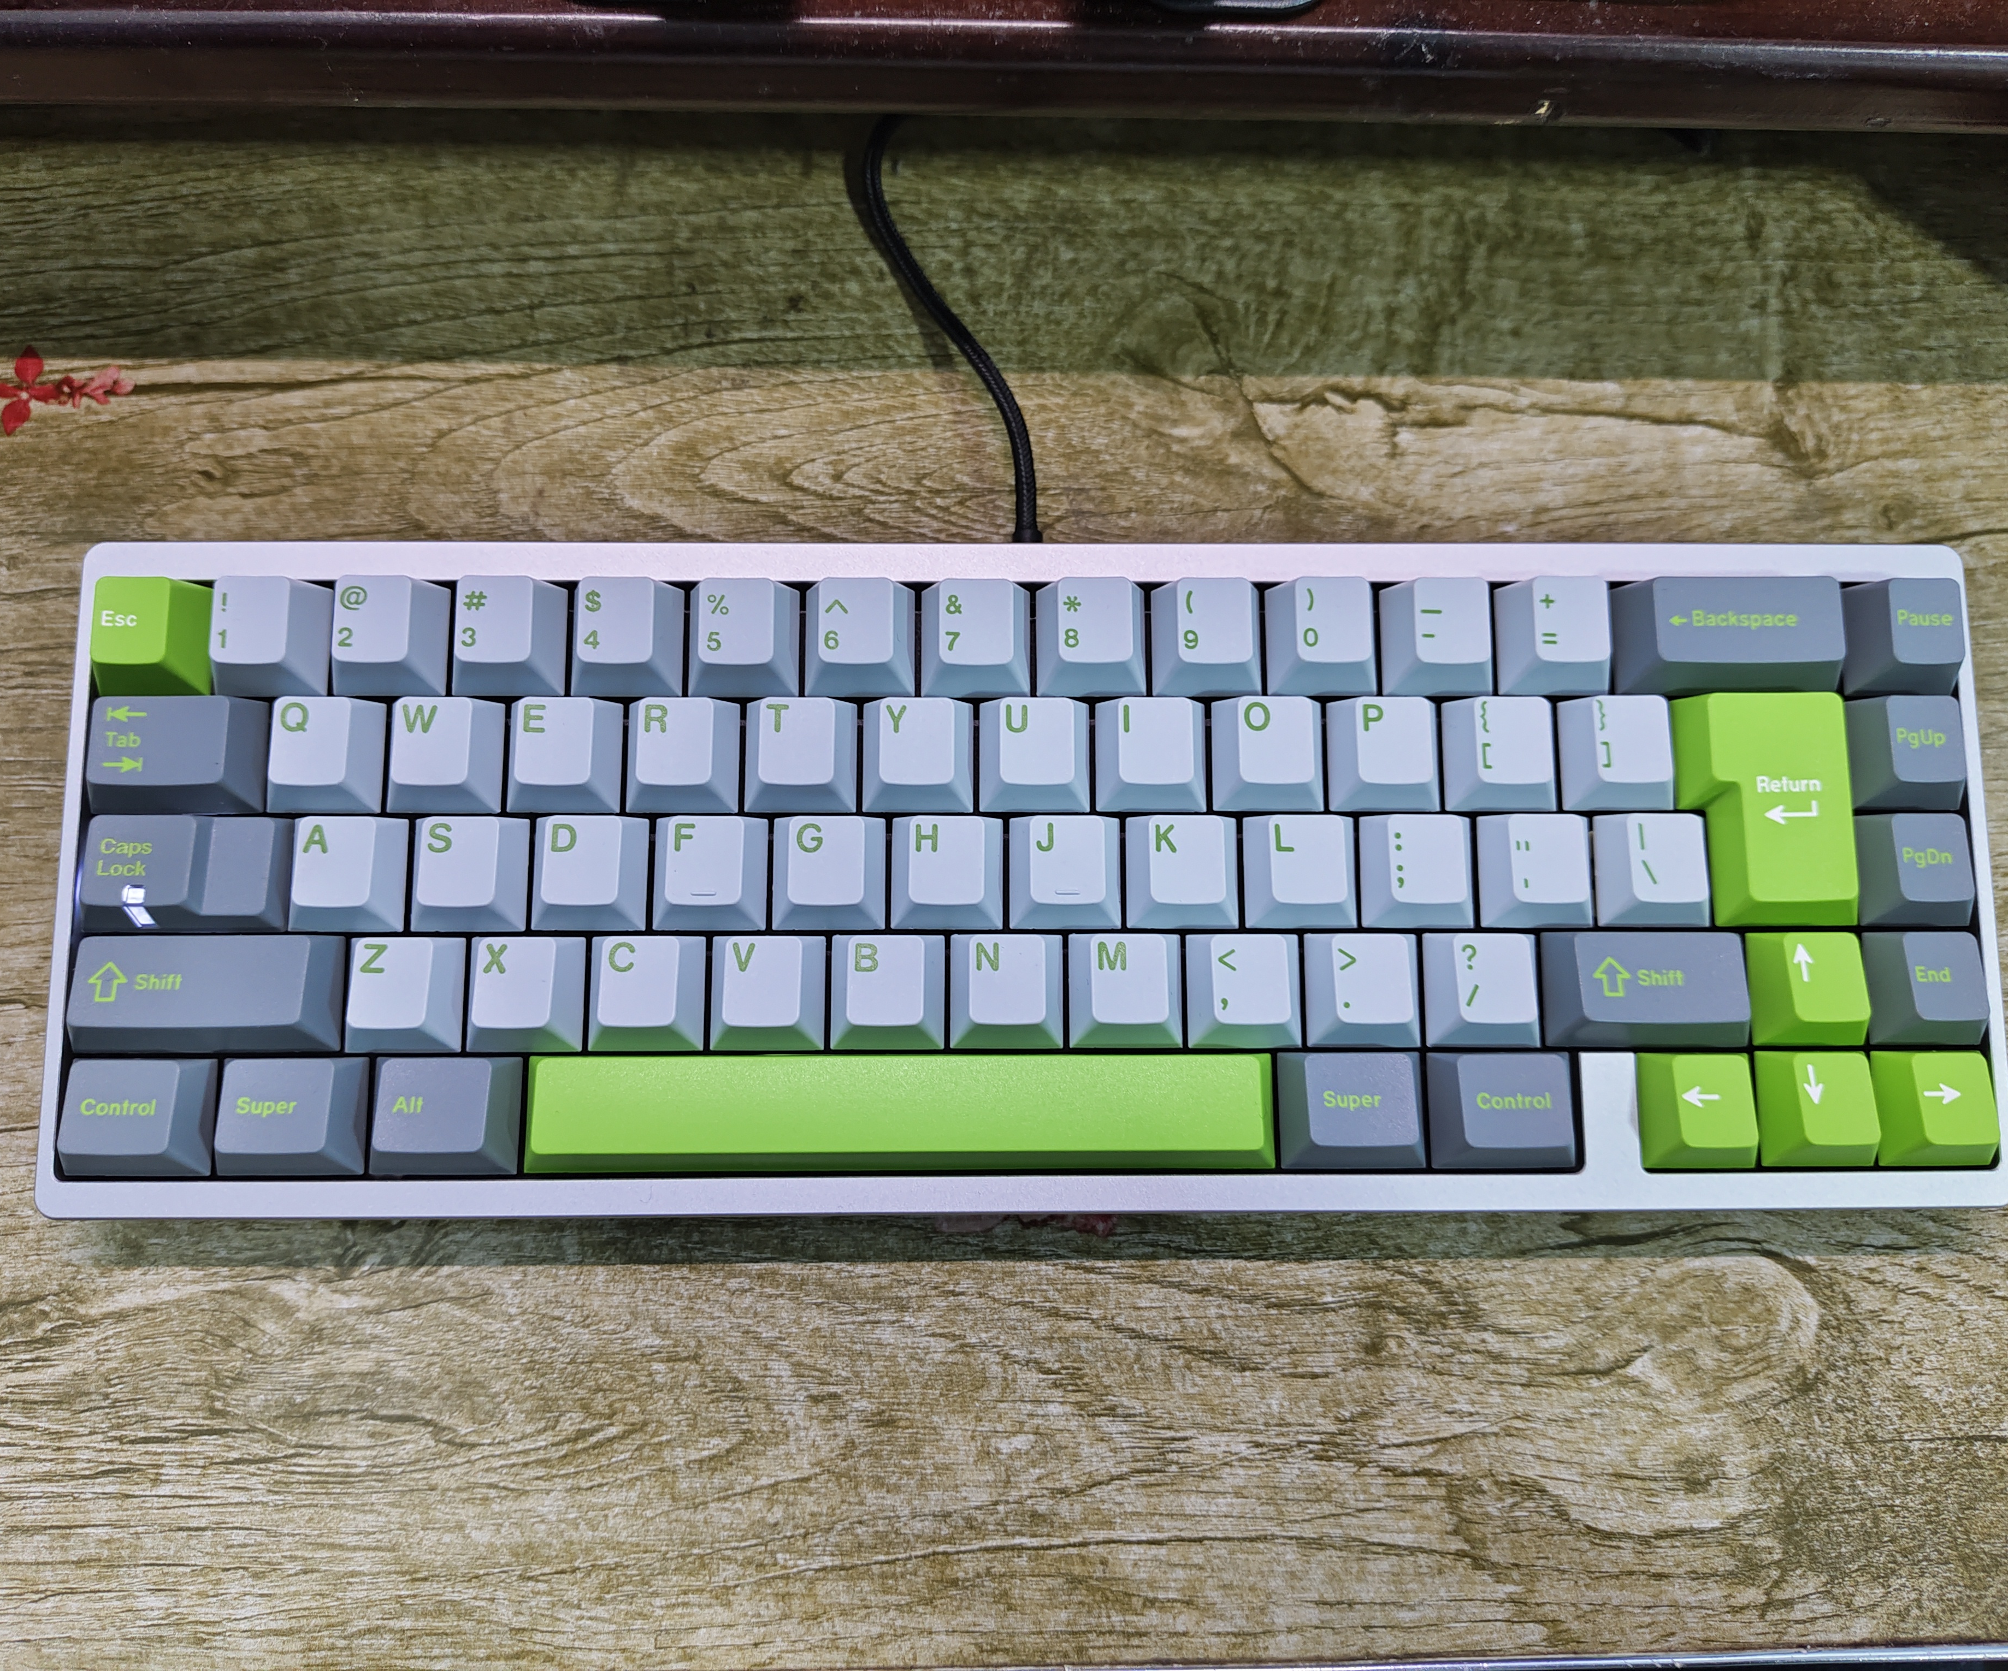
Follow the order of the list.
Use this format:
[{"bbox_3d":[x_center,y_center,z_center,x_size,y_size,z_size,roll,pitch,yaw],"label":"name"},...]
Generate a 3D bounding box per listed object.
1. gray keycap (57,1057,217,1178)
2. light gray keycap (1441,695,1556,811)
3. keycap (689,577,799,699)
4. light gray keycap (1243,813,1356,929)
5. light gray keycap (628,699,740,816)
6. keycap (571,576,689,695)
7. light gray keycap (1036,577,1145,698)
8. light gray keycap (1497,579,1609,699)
[{"bbox_3d":[-0.135,0.044,0.238,0.023,0.008,0.018,0,83,-1],"label":"gray keycap"},{"bbox_3d":[0.081,-0.014,0.249,0.018,0.008,0.018,0,82,-1],"label":"light gray keycap"},{"bbox_3d":[-0.043,-0.032,0.249,0.018,0.009,0.018,0,82,-1],"label":"keycap"},{"bbox_3d":[0.048,0.006,0.246,0.018,0.007,0.018,0,83,-1],"label":"light gray keycap"},{"bbox_3d":[-0.052,-0.013,0.247,0.018,0.007,0.018,0,83,-1],"label":"light gray keycap"},{"bbox_3d":[-0.062,-0.032,0.248,0.018,0.010,0.018,0,82,-1],"label":"keycap"},{"bbox_3d":[0.015,-0.032,0.250,0.018,0.009,0.018,0,83,-1],"label":"light gray keycap"},{"bbox_3d":[0.091,-0.032,0.251,0.018,0.009,0.018,0,83,-1],"label":"light gray keycap"}]

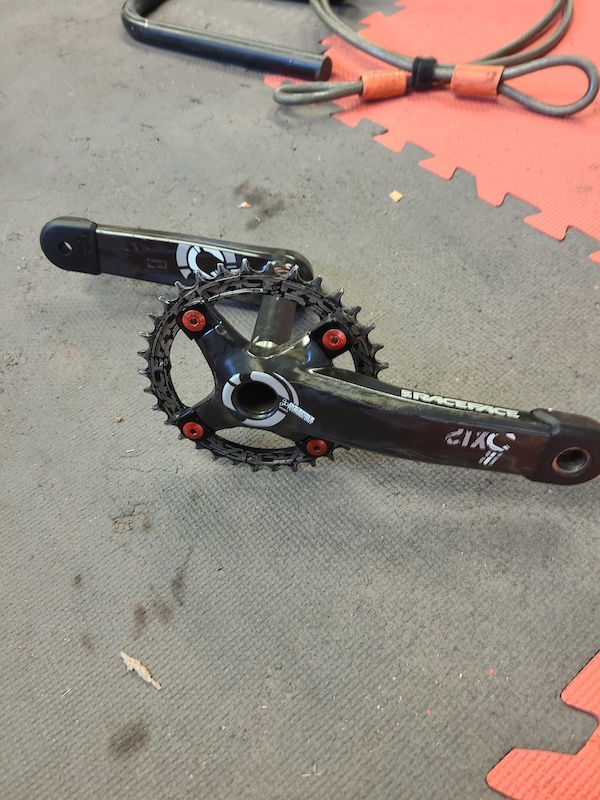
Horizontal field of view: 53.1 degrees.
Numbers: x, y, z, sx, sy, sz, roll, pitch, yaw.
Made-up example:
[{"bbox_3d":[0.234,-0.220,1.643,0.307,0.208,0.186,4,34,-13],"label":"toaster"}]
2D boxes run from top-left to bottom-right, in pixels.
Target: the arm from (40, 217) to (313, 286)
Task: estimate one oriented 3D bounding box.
[{"bbox_3d":[-0.092,-0.104,0.450,0.207,0.037,0.027,10,37,4],"label":"arm"}]

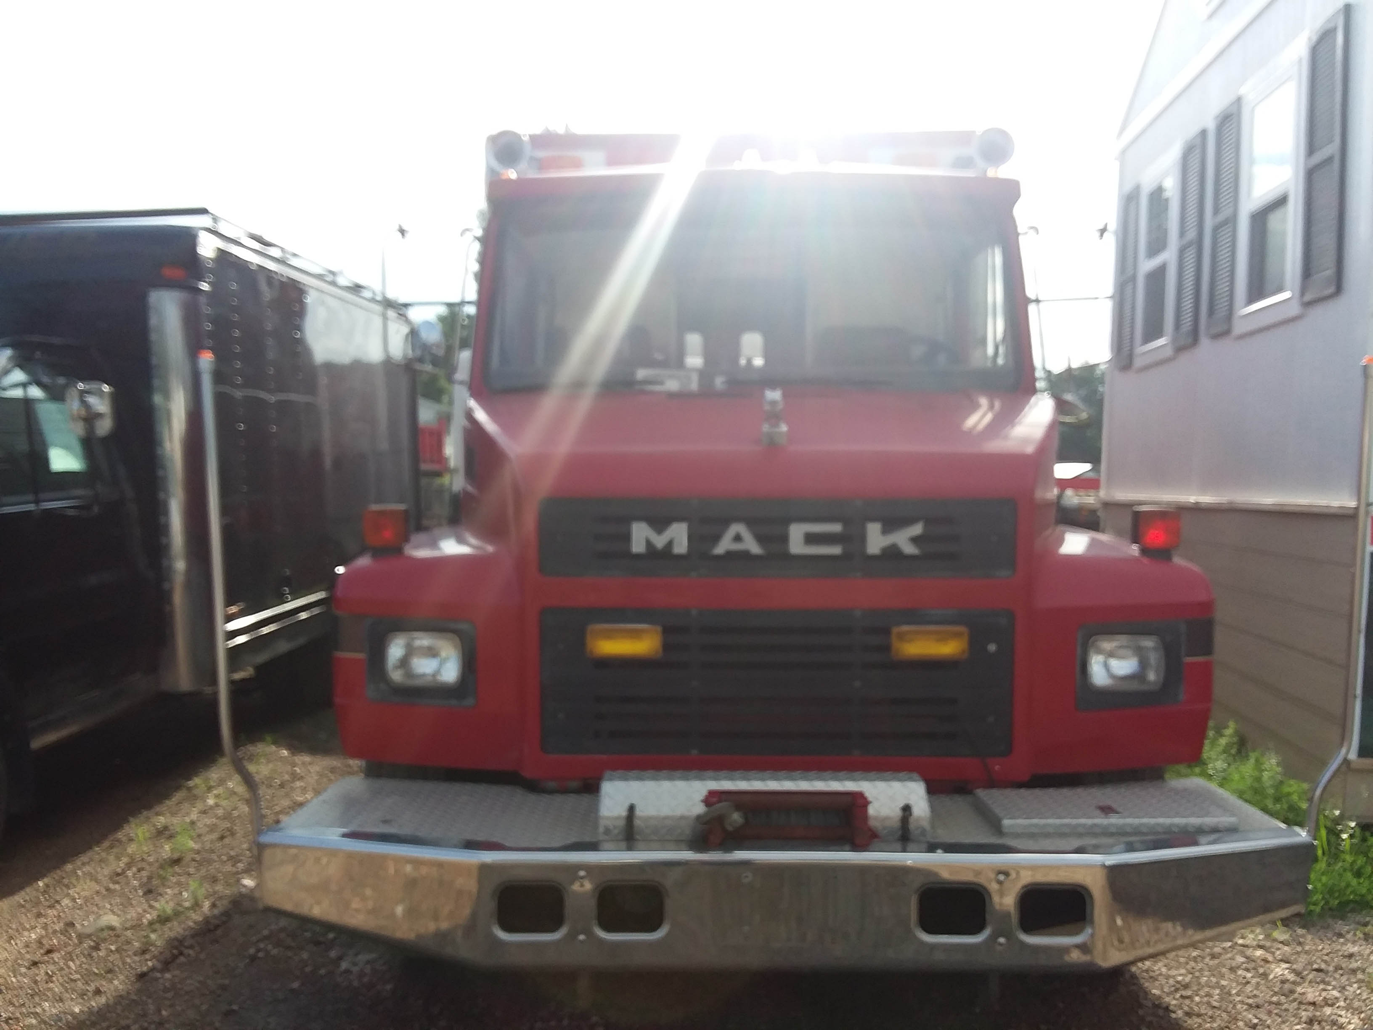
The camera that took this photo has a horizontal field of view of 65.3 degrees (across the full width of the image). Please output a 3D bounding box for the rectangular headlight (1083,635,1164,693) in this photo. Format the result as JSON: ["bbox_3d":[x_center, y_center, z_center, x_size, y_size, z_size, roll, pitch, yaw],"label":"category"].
[{"bbox_3d":[1.110,0.372,2.718,0.194,0.140,0.080,1,2,0],"label":"rectangular headlight"}]

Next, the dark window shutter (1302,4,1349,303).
[{"bbox_3d":[3.054,-1.715,5.120,0.035,1.310,0.370,0,3,6],"label":"dark window shutter"}]

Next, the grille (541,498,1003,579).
[{"bbox_3d":[0.223,0.057,2.650,1.165,0.192,0.050,0,3,2],"label":"grille"}]

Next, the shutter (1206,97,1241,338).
[{"bbox_3d":[3.293,-1.798,6.586,0.035,1.385,0.375,1,2,5],"label":"shutter"}]

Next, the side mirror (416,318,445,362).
[{"bbox_3d":[-0.982,-0.665,4.100,0.110,0.160,0.080,1,3,17],"label":"side mirror"}]

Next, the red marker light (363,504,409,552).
[{"bbox_3d":[-0.784,0.036,2.818,0.115,0.122,0.070,1,2,0],"label":"red marker light"}]

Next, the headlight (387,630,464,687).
[{"bbox_3d":[-0.679,0.373,2.780,0.195,0.140,0.075,0,3,5],"label":"headlight"}]

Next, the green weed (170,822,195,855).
[{"bbox_3d":[-2.024,1.303,4.300,0.090,0.110,0.090,0,3,0],"label":"green weed"}]

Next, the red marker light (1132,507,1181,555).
[{"bbox_3d":[1.307,0.045,2.980,0.107,0.128,0.070,0,3,2],"label":"red marker light"}]

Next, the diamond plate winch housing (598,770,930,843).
[{"bbox_3d":[0.171,0.656,2.420,0.720,0.110,0.200,0,3,2],"label":"diamond plate winch housing"}]

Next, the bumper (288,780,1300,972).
[{"bbox_3d":[0.225,0.849,2.612,2.360,0.245,0.657,1,2,0],"label":"bumper"}]

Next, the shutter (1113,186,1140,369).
[{"bbox_3d":[3.465,-1.846,8.419,0.035,1.385,0.375,1,2,5],"label":"shutter"}]

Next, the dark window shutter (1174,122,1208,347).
[{"bbox_3d":[3.343,-1.812,7.117,0.035,1.385,0.375,1,2,5],"label":"dark window shutter"}]

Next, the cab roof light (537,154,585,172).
[{"bbox_3d":[-0.557,-1.560,4.750,0.205,0.082,0.060,1,2,0],"label":"cab roof light"}]

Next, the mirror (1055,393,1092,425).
[{"bbox_3d":[1.468,-0.405,4.100,0.160,0.120,0.100,-1,3,-14],"label":"mirror"}]

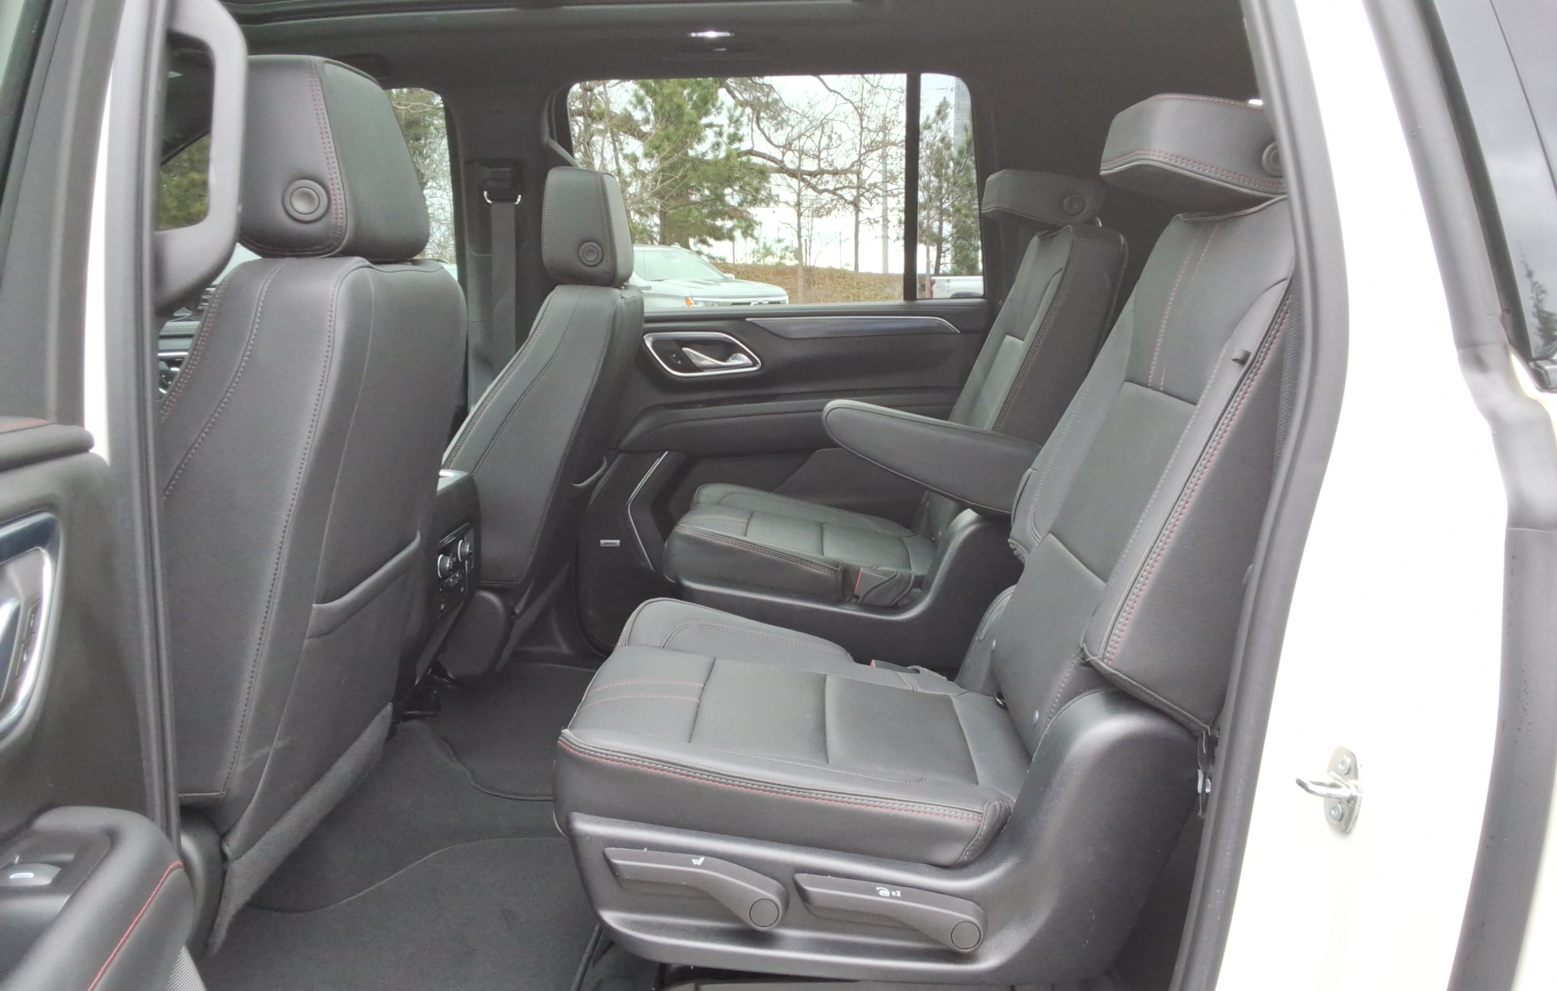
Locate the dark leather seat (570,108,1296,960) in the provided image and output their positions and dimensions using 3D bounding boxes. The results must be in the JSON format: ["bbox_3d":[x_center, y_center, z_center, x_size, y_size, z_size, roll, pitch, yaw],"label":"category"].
[{"bbox_3d":[0.152,0.024,1.306,0.710,0.797,0.570,-1,10,2],"label":"dark leather seat"}]

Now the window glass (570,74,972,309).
[{"bbox_3d":[0.000,-0.582,2.416,0.795,0.440,0.080,-1,10,2],"label":"window glass"}]

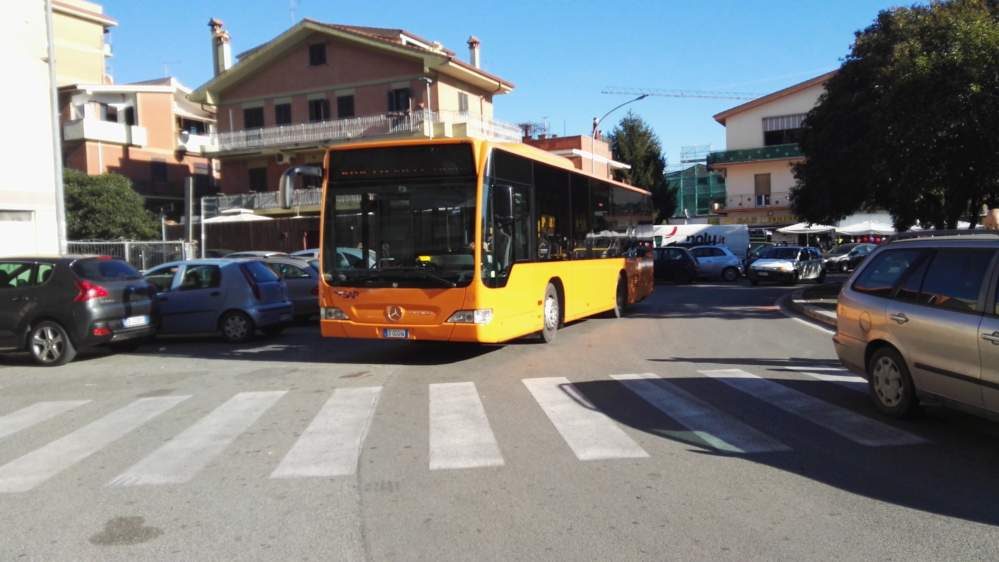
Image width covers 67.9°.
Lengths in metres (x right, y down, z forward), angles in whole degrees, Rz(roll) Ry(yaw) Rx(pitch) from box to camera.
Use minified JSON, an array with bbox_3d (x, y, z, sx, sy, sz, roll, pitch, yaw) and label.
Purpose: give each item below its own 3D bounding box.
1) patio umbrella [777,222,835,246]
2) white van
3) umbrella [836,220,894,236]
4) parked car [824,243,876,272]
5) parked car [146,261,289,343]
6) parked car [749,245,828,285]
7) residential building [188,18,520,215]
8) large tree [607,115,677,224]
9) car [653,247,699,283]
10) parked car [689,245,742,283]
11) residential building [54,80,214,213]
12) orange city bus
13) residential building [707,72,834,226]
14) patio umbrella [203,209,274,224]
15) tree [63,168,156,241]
[{"bbox_3d":[17.326,-1.971,41.922,3.300,2.600,3.300,-2,2,0],"label":"patio umbrella"},{"bbox_3d":[9.300,-1.420,37.200,6.000,2.650,2.050,-2,2,-12],"label":"white van"},{"bbox_3d":[21.402,-2.150,43.415,3.400,2.600,3.400,-2,2,0],"label":"umbrella"},{"bbox_3d":[18.063,-1.222,37.248,4.150,1.470,1.720,-2,2,-6],"label":"parked car"},{"bbox_3d":[-6.018,0.346,14.171,3.840,1.480,1.660,-1,2,5],"label":"parked car"},{"bbox_3d":[11.500,-0.624,29.500,3.750,1.480,1.640,-3,3,-43],"label":"parked car"},{"bbox_3d":[-7.100,-5.970,37.600,14.200,12.600,8.600,-1,2,23],"label":"residential building"},{"bbox_3d":[9.563,-6.546,53.740,6.200,11.200,6.200,-2,2,0],"label":"large tree"},{"bbox_3d":[6.124,-0.638,31.386,4.000,1.470,1.700,-2,2,-2],"label":"car"},{"bbox_3d":[8.771,-0.676,32.800,3.650,1.500,1.650,-2,2,-6],"label":"parked car"},{"bbox_3d":[-22.969,-5.262,42.937,9.500,11.400,10.500,-1,2,22],"label":"residential building"},{"bbox_3d":[0.740,-0.575,14.700,2.550,3.000,10.500,-1,2,24],"label":"orange city bus"},{"bbox_3d":[24.700,-7.504,54.000,16.000,12.800,11.000,0,2,29],"label":"residential building"},{"bbox_3d":[-9.888,-1.198,27.953,2.800,3.000,2.800,-1,2,22],"label":"patio umbrella"},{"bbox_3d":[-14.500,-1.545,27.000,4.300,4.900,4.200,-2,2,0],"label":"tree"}]

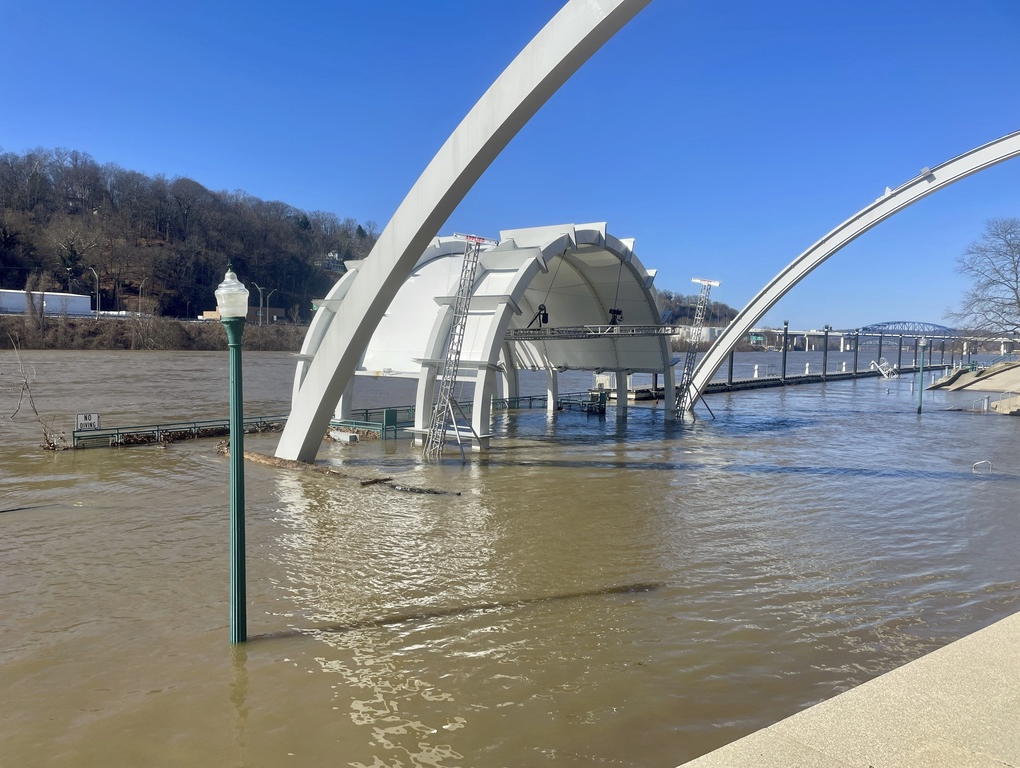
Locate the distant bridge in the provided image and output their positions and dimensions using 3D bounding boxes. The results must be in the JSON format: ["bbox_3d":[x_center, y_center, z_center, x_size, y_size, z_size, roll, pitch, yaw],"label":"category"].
[{"bbox_3d":[550.234,-77.214,1070.000,132.000,22.500,25.000,2,3,27],"label":"distant bridge"}]

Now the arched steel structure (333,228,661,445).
[{"bbox_3d":[-0.311,-2.624,35.923,11.100,9.000,16.000,3,4,38],"label":"arched steel structure"}]

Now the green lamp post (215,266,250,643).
[{"bbox_3d":[-3.346,0.893,9.424,0.430,4.640,0.430,0,3,-20],"label":"green lamp post"}]

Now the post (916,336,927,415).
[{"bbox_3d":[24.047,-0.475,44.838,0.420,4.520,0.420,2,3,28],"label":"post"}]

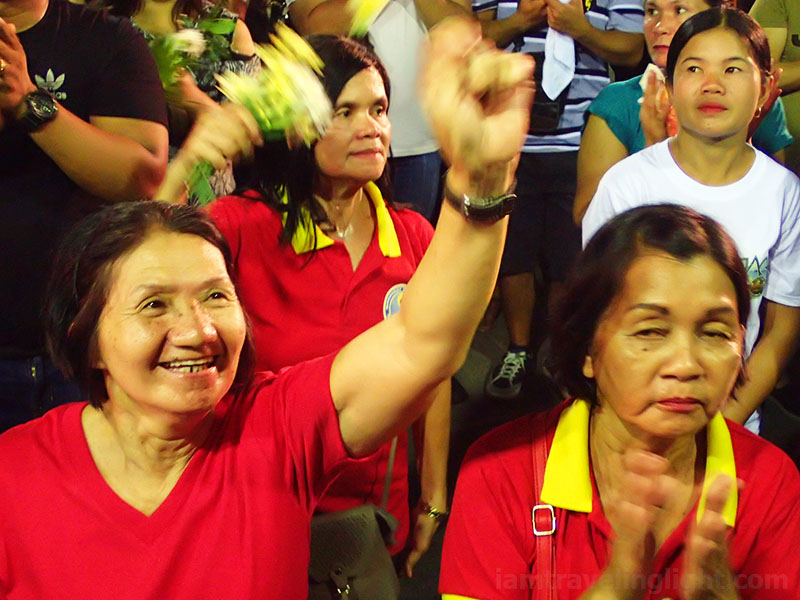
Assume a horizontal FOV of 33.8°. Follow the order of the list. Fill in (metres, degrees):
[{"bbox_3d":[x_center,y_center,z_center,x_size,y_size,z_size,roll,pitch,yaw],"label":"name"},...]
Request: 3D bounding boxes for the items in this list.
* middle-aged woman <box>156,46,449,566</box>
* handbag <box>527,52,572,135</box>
[{"bbox_3d":[-0.140,0.324,2.201,0.490,1.530,0.340,-12,27,-25],"label":"middle-aged woman"},{"bbox_3d":[0.408,-0.586,3.720,0.180,0.235,0.080,3,24,7],"label":"handbag"}]

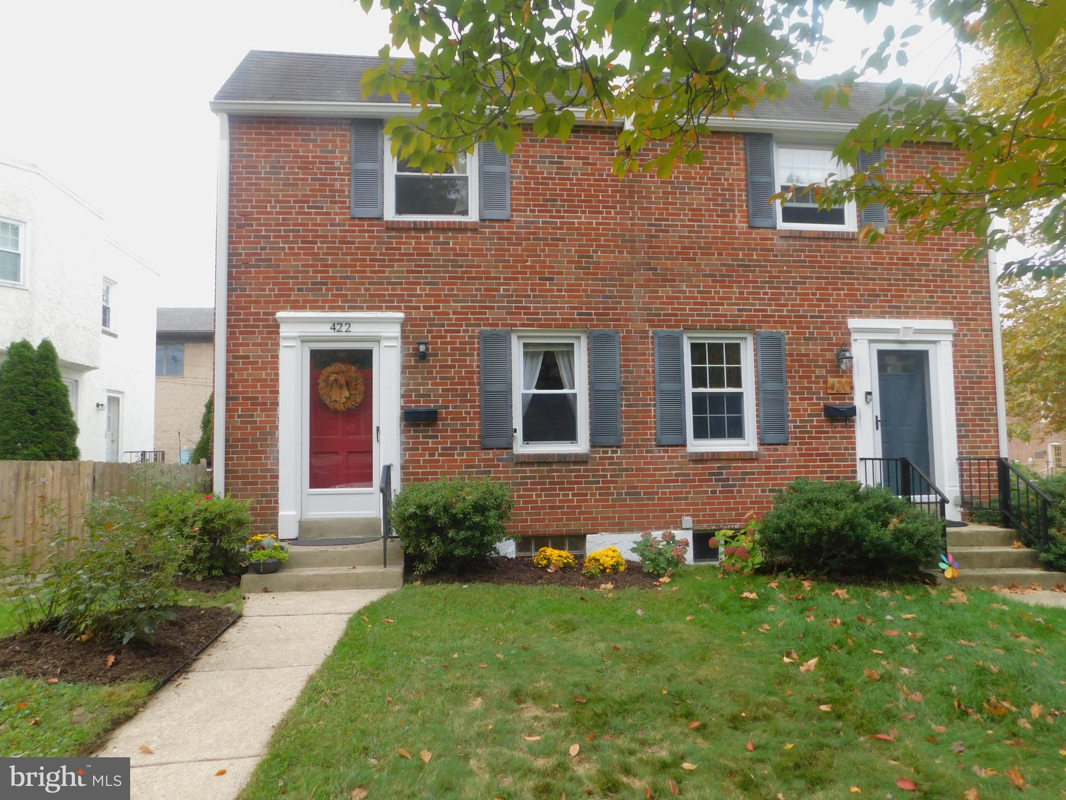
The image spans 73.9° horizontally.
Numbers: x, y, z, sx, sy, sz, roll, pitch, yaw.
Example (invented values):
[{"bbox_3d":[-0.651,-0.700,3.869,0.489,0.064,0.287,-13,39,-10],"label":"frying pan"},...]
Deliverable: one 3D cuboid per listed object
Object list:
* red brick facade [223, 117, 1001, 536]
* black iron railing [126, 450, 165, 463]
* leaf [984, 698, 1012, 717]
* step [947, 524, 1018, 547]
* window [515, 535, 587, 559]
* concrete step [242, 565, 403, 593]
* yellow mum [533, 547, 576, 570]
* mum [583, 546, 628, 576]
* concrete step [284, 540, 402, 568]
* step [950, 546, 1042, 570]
[{"bbox_3d":[1.207,-0.880,8.732,9.550,4.950,0.300,0,-4,-7],"label":"red brick facade"},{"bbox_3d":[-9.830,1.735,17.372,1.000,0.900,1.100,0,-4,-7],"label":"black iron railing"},{"bbox_3d":[2.837,1.881,4.352,0.155,0.060,0.120,-3,-4,32],"label":"leaf"},{"bbox_3d":[4.734,1.597,8.421,1.420,0.177,0.885,0,-4,-7],"label":"step"},{"bbox_3d":[0.217,1.746,8.430,0.861,0.300,0.090,0,-4,-7],"label":"window"},{"bbox_3d":[-2.034,1.763,6.992,1.510,0.170,0.360,0,-4,-7],"label":"concrete step"},{"bbox_3d":[0.243,1.765,7.978,0.460,0.240,0.430,0,-4,-7],"label":"yellow mum"},{"bbox_3d":[0.804,1.750,7.871,0.470,0.280,0.450,0,-4,-7],"label":"mum"},{"bbox_3d":[-2.111,1.636,7.627,1.500,0.175,0.900,0,-4,-7],"label":"concrete step"},{"bbox_3d":[4.805,1.734,7.804,1.420,0.180,0.340,0,-4,-7],"label":"step"}]

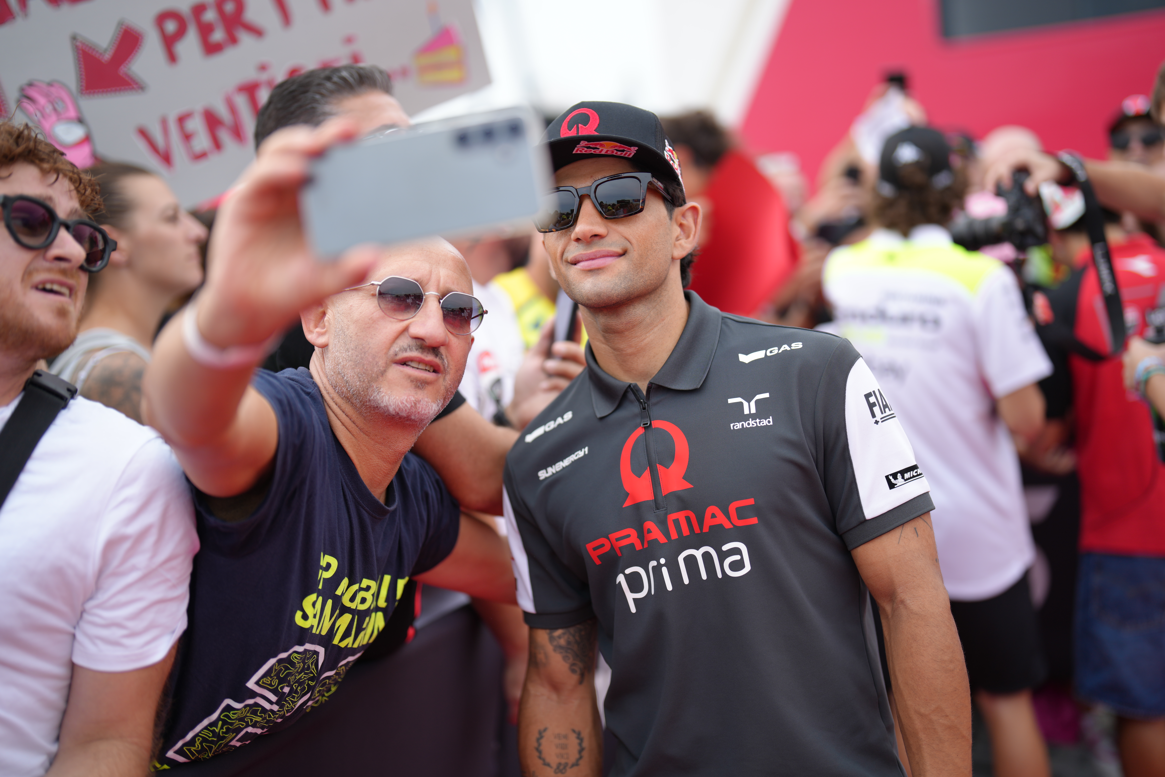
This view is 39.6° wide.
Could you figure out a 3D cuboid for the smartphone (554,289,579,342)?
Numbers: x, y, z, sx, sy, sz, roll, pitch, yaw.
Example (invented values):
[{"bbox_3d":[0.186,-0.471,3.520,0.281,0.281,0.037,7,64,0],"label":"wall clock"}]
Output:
[{"bbox_3d":[-0.023,-0.084,2.080,0.009,0.152,0.074,11,3,-17],"label":"smartphone"}]

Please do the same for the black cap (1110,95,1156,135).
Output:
[{"bbox_3d":[1.629,-0.801,4.750,0.175,0.120,0.265,-3,6,19],"label":"black cap"}]

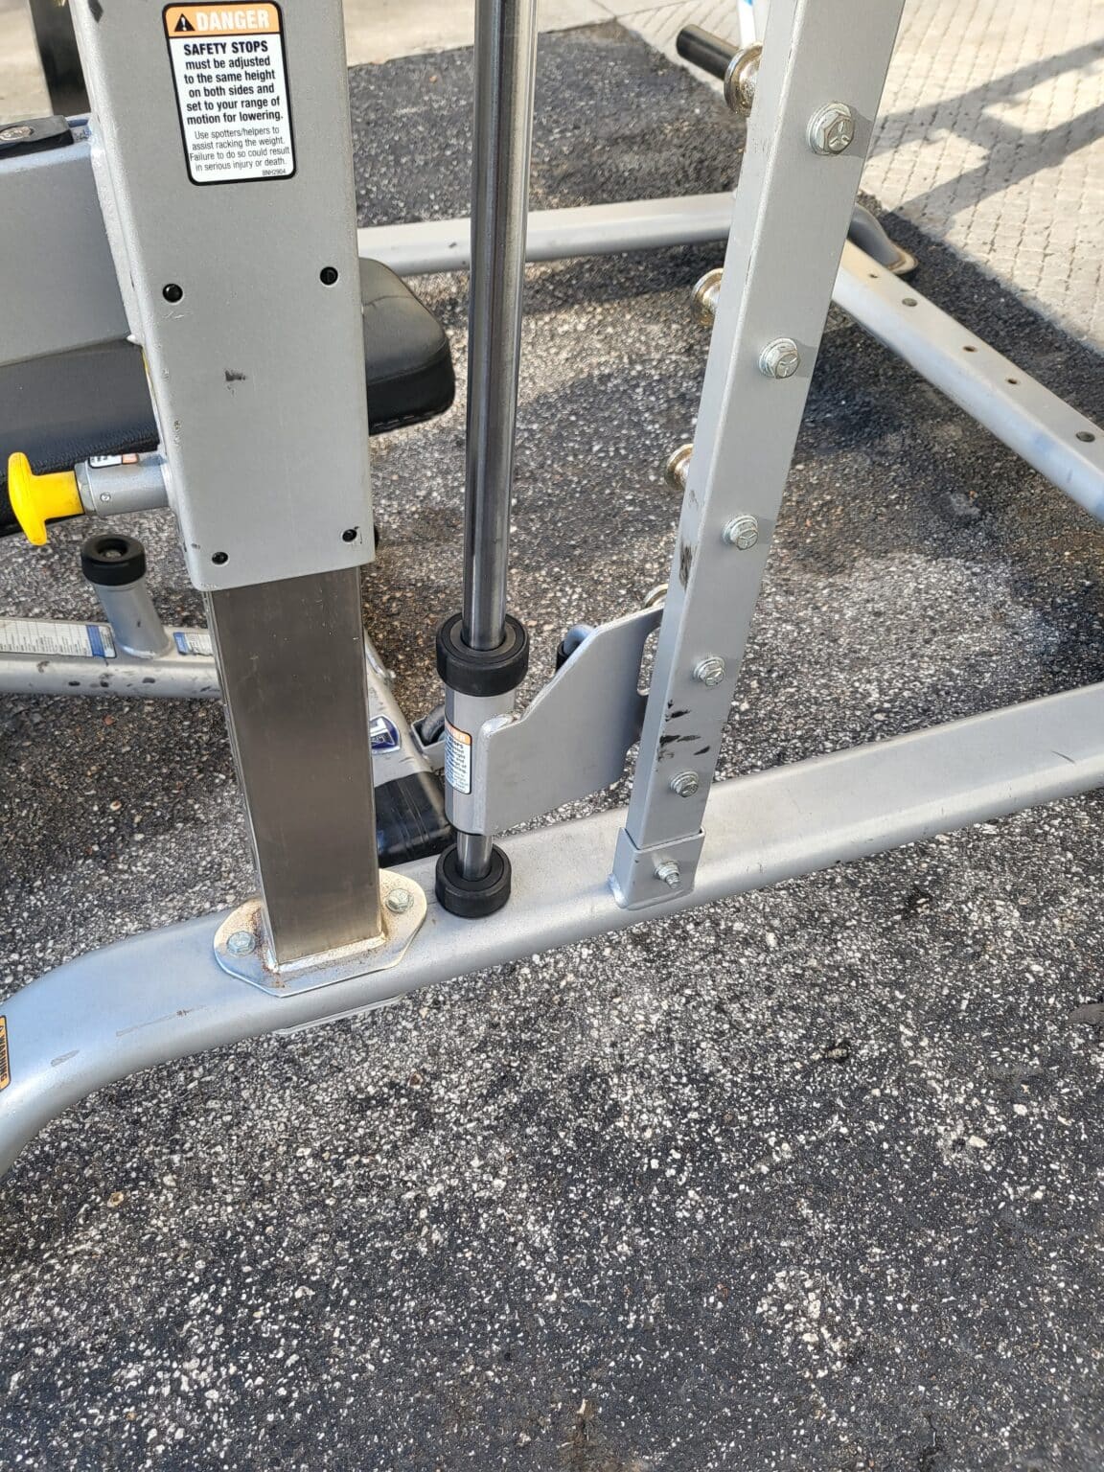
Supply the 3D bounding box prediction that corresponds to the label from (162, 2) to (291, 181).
[{"bbox_3d":[-0.118,-0.237,0.410,0.041,0.059,0.002,-14,47,-19],"label":"label"}]

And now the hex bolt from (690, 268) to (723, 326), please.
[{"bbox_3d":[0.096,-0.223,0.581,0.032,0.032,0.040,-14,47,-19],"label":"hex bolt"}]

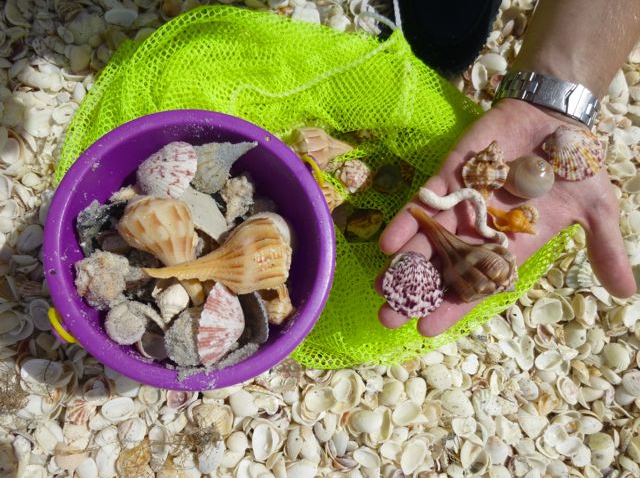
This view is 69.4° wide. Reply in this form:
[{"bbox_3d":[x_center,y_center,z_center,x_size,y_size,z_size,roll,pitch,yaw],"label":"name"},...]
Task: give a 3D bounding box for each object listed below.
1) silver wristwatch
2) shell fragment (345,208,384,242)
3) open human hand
[{"bbox_3d":[0.181,-0.114,0.368,0.072,0.055,0.038,15,95,0],"label":"silver wristwatch"},{"bbox_3d":[0.042,-0.013,0.430,0.036,0.020,0.030,-17,80,-6],"label":"shell fragment"},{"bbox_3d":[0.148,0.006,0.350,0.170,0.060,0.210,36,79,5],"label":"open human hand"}]

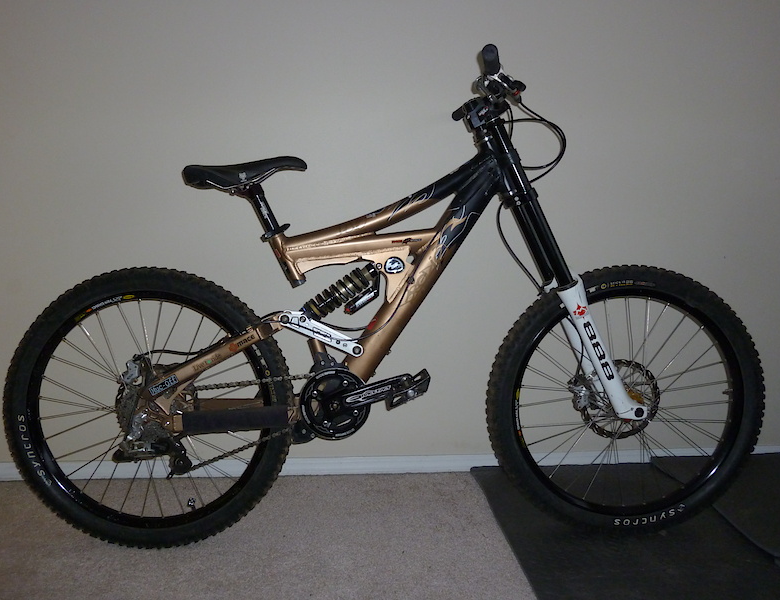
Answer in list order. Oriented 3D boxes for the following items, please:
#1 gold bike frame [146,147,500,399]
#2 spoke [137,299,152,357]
[{"bbox_3d":[-0.158,-0.035,1.494,0.865,0.640,0.160,0,5,-2],"label":"gold bike frame"},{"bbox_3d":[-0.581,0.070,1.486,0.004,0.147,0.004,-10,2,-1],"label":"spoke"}]

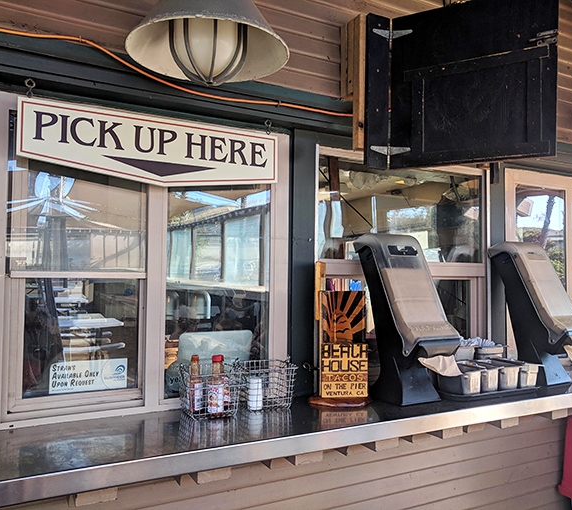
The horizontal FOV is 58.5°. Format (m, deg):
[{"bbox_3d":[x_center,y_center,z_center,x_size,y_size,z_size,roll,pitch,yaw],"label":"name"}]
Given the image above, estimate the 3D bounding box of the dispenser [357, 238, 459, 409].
[{"bbox_3d":[0.430,0.218,1.856,0.193,0.592,0.365,2,-2,-28],"label":"dispenser"}]

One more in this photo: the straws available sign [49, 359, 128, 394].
[{"bbox_3d":[-0.602,0.372,1.569,0.224,0.091,0.005,2,-2,-27],"label":"straws available sign"}]

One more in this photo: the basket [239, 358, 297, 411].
[{"bbox_3d":[-0.075,0.431,1.706,0.169,0.145,0.158,2,-2,-27],"label":"basket"}]

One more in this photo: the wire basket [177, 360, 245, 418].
[{"bbox_3d":[-0.247,0.426,1.617,0.169,0.145,0.158,2,-2,-27],"label":"wire basket"}]

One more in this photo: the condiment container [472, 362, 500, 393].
[{"bbox_3d":[0.733,0.464,1.949,0.097,0.092,0.156,2,-2,-27],"label":"condiment container"}]

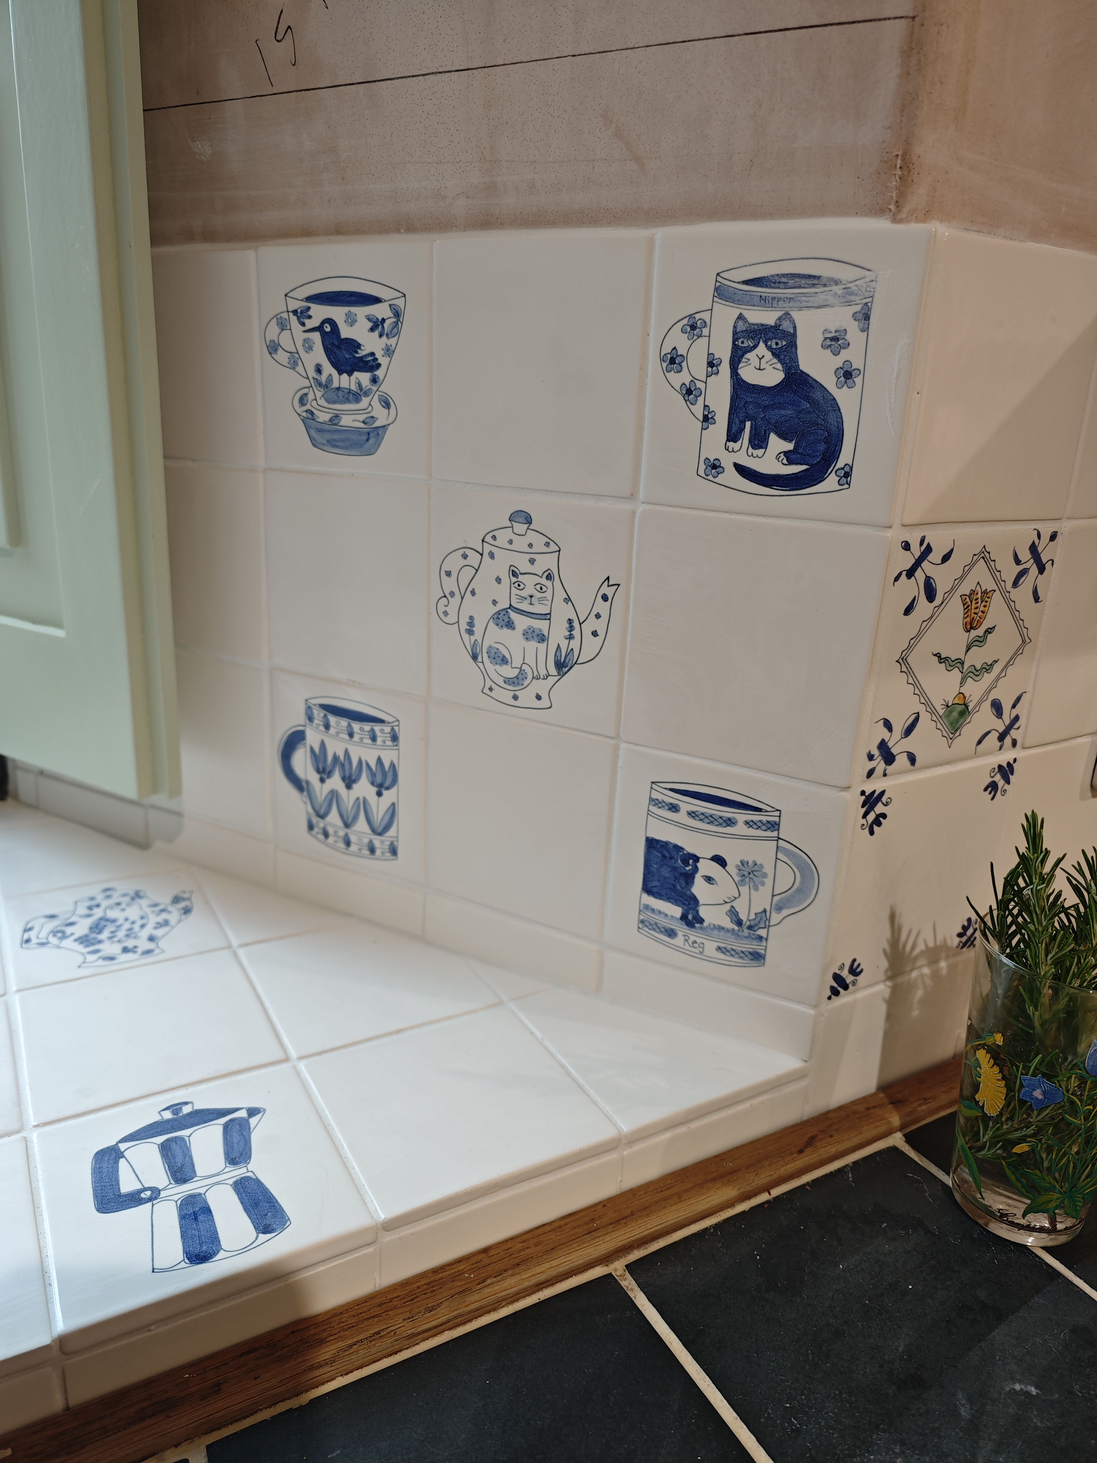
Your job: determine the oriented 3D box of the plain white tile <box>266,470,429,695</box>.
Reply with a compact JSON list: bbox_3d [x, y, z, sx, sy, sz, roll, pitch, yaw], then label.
[{"bbox_3d":[-0.101,-0.075,0.496,0.101,0.101,0.009,12,19,26],"label":"plain white tile"}]

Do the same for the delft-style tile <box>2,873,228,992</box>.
[{"bbox_3d":[-0.296,0.133,0.663,0.129,0.010,0.129,-6,21,-31],"label":"delft-style tile"}]

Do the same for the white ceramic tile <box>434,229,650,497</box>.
[{"bbox_3d":[-0.004,-0.198,0.532,0.129,0.129,0.009,11,19,25],"label":"white ceramic tile"}]

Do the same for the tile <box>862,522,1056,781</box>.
[{"bbox_3d":[0.220,-0.044,0.521,0.127,0.131,0.009,-7,20,-30],"label":"tile"}]

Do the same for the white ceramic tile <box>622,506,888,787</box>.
[{"bbox_3d":[0.083,-0.037,0.407,0.101,0.101,0.009,12,19,26],"label":"white ceramic tile"}]

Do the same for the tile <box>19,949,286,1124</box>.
[{"bbox_3d":[-0.229,0.173,0.558,0.129,0.010,0.129,-6,21,-31],"label":"tile"}]

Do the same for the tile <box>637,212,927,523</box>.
[{"bbox_3d":[0.114,-0.174,0.477,0.129,0.129,0.009,11,19,25],"label":"tile"}]

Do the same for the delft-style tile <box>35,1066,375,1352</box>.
[{"bbox_3d":[-0.131,0.171,0.365,0.103,0.008,0.104,-7,20,-30],"label":"delft-style tile"}]

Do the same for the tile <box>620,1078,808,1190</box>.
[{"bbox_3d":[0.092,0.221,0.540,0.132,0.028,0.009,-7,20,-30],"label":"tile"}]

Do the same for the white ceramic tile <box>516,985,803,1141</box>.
[{"bbox_3d":[0.050,0.148,0.469,0.104,0.008,0.104,-7,20,-30],"label":"white ceramic tile"}]

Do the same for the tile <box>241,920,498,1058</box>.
[{"bbox_3d":[-0.095,0.129,0.504,0.103,0.008,0.104,-7,20,-30],"label":"tile"}]

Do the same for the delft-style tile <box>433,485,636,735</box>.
[{"bbox_3d":[-0.010,-0.059,0.468,0.105,0.105,0.008,12,19,26],"label":"delft-style tile"}]

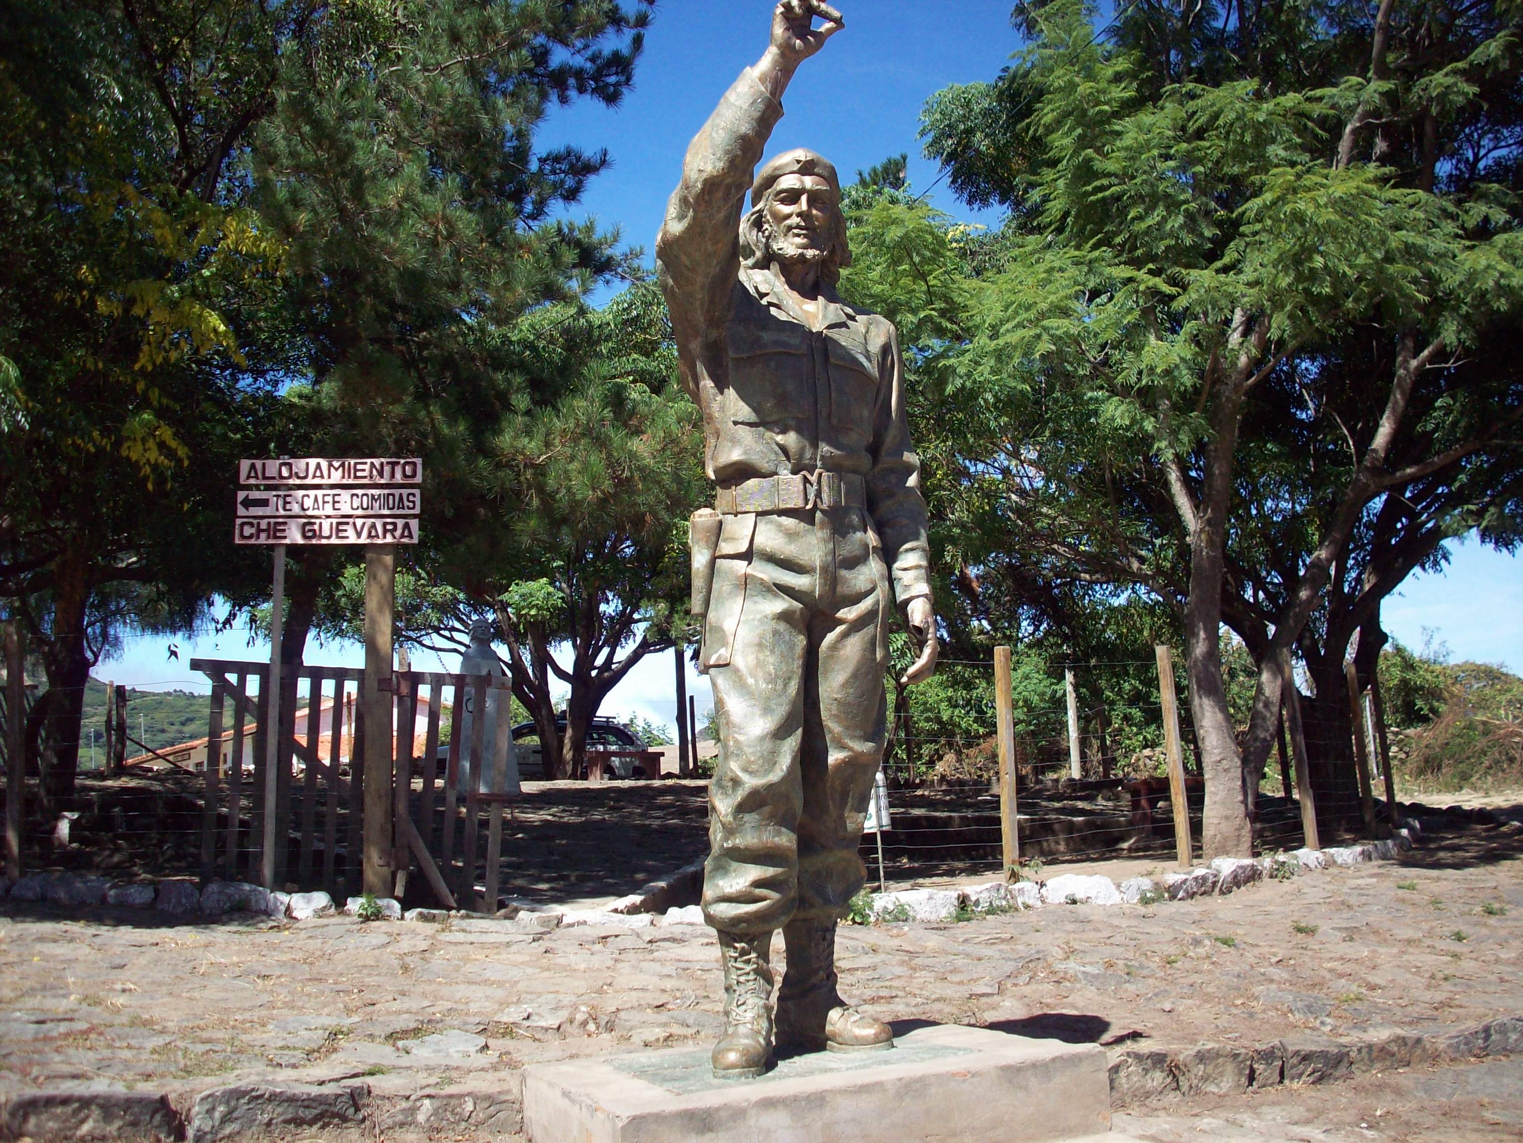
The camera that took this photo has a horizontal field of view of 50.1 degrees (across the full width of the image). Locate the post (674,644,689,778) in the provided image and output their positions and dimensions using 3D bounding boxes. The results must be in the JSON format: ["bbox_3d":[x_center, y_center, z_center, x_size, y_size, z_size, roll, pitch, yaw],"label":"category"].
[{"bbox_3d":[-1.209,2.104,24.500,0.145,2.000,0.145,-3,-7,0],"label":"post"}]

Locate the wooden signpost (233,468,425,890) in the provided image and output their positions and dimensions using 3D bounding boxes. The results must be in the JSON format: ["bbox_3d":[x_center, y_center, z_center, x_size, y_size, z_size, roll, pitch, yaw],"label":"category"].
[{"bbox_3d":[-2.658,0.614,10.000,1.150,2.700,0.200,-1,-8,-8],"label":"wooden signpost"}]

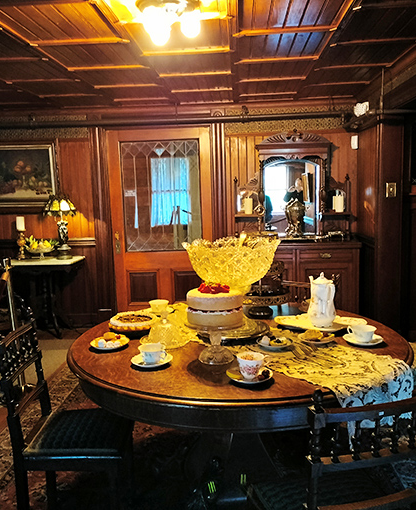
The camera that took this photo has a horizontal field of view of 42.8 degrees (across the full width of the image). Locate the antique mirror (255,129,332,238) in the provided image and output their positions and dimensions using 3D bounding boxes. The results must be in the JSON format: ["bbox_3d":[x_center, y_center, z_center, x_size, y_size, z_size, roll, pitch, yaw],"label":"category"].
[{"bbox_3d":[0.793,-0.664,4.936,0.710,1.000,0.180,-1,7,4],"label":"antique mirror"}]

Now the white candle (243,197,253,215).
[{"bbox_3d":[0.368,-0.448,4.870,0.075,0.150,0.075,-1,7,3],"label":"white candle"}]

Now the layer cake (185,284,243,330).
[{"bbox_3d":[0.029,0.190,2.065,0.219,0.152,0.219,-1,7,4],"label":"layer cake"}]

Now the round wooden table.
[{"bbox_3d":[0.136,0.719,2.296,1.385,0.750,1.385,-1,7,4],"label":"round wooden table"}]

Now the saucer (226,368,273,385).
[{"bbox_3d":[0.147,0.425,1.868,0.163,0.022,0.163,-1,7,4],"label":"saucer"}]

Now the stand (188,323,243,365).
[{"bbox_3d":[0.035,0.316,1.959,0.224,0.140,0.224,-1,7,4],"label":"stand"}]

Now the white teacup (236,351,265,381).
[{"bbox_3d":[0.151,0.391,1.856,0.104,0.073,0.093,-3,7,-7],"label":"white teacup"}]

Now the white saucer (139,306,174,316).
[{"bbox_3d":[-0.264,0.295,2.781,0.170,0.023,0.170,-2,7,0],"label":"white saucer"}]

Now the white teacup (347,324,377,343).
[{"bbox_3d":[0.615,0.314,2.115,0.117,0.054,0.095,-2,7,1],"label":"white teacup"}]

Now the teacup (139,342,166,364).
[{"bbox_3d":[-0.195,0.361,1.924,0.122,0.055,0.100,5,10,41],"label":"teacup"}]

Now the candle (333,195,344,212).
[{"bbox_3d":[1.198,-0.464,4.835,0.093,0.146,0.093,-1,7,4],"label":"candle"}]

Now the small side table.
[{"bbox_3d":[-1.511,0.417,5.087,0.585,0.728,0.475,-1,7,4],"label":"small side table"}]

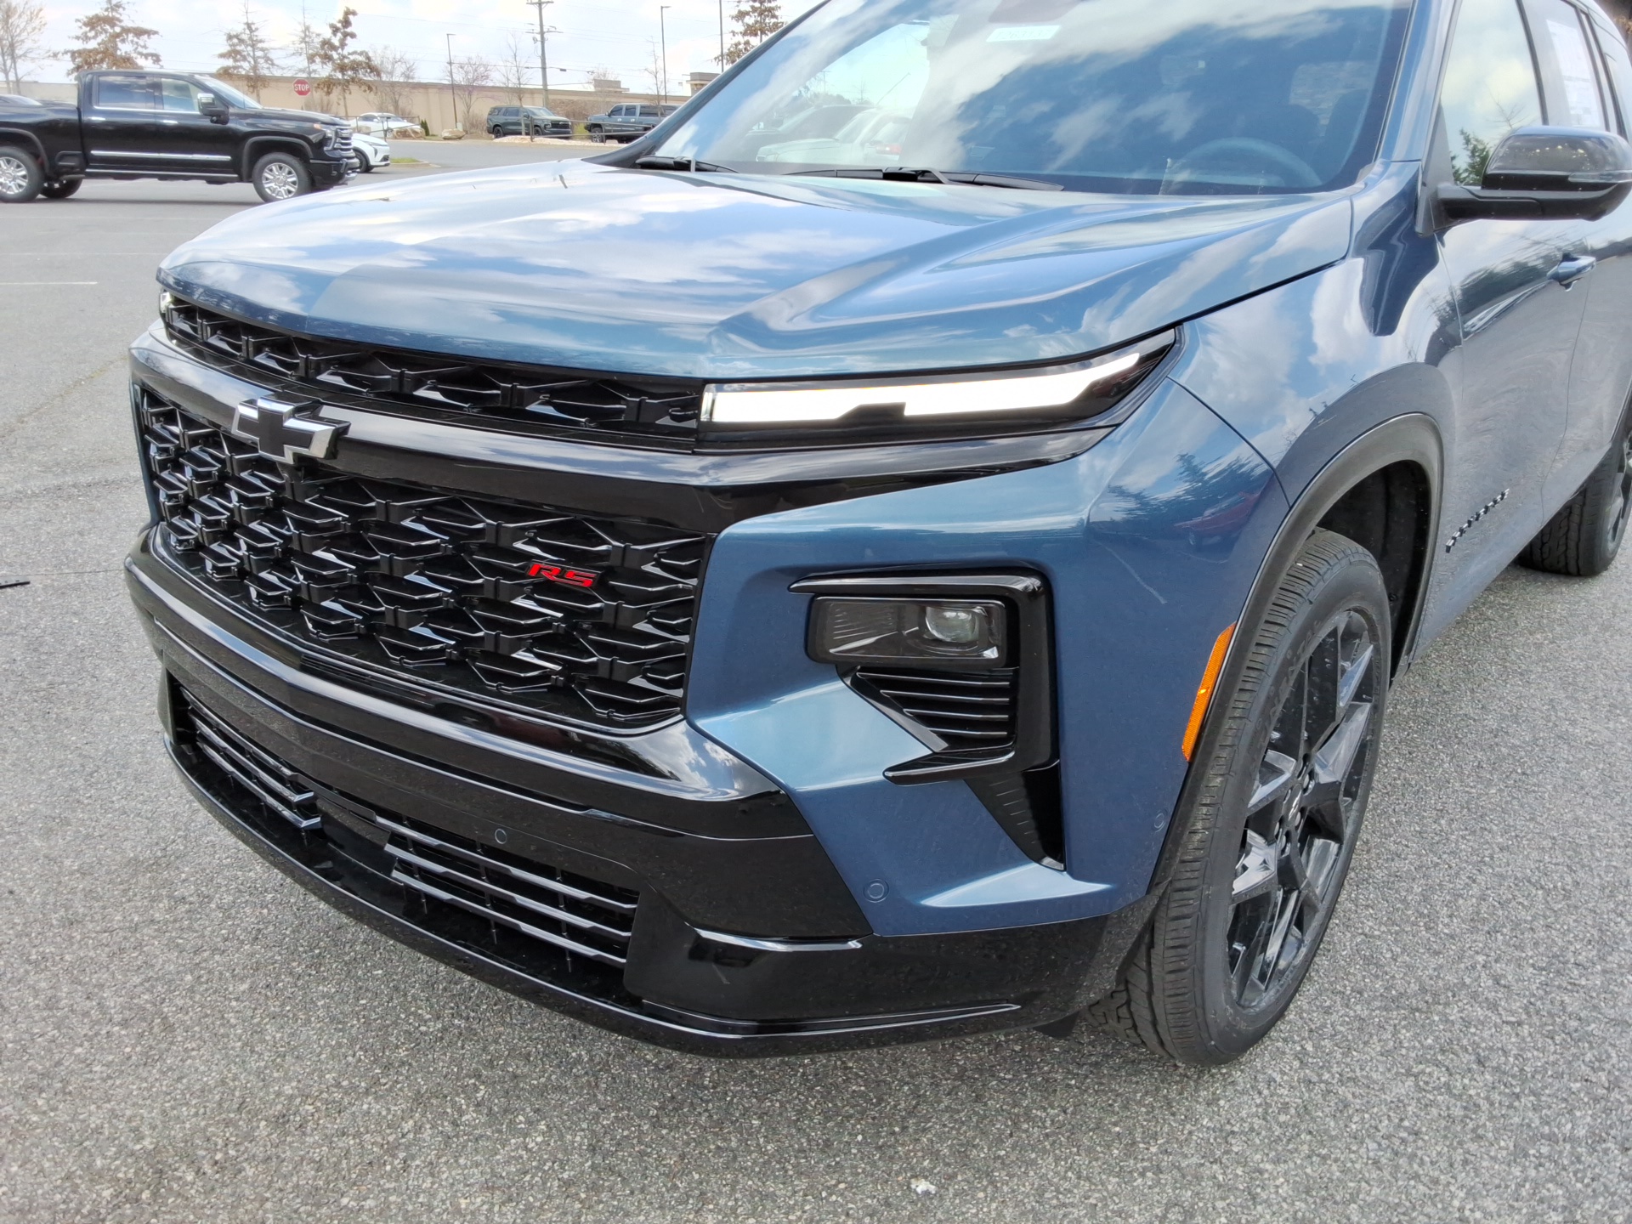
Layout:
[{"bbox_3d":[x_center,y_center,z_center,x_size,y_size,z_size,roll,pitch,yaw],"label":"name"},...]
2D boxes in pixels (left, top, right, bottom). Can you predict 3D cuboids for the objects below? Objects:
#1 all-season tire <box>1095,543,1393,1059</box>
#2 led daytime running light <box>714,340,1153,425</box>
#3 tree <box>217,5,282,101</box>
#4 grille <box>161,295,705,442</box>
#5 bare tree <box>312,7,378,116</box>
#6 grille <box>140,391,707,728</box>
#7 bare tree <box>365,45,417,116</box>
[{"bbox_3d":[0.615,0.247,1.999,0.277,0.800,0.800,16,24,35],"label":"all-season tire"},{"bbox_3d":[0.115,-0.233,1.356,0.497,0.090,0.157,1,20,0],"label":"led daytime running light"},{"bbox_3d":[-27.812,-26.615,64.969,3.263,6.100,3.263,-7,21,-20],"label":"tree"},{"bbox_3d":[-0.583,-0.312,1.637,1.100,0.085,0.145,16,24,35],"label":"grille"},{"bbox_3d":[-23.223,-26.540,64.996,3.264,5.940,3.264,-6,21,-17],"label":"bare tree"},{"bbox_3d":[-0.605,-0.095,1.692,1.180,0.260,0.150,16,24,35],"label":"grille"},{"bbox_3d":[-25.449,-31.240,79.145,3.287,5.060,3.287,-6,21,-16],"label":"bare tree"}]

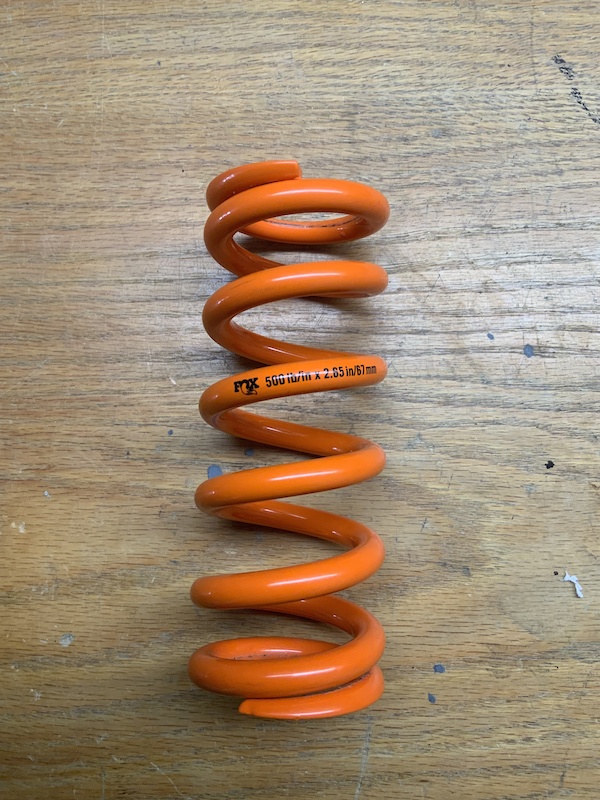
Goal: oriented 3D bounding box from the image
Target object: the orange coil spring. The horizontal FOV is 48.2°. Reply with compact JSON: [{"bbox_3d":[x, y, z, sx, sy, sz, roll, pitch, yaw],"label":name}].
[{"bbox_3d":[-0.002,0.009,0.191,0.052,0.052,0.140,1,85,0],"label":"orange coil spring"}]

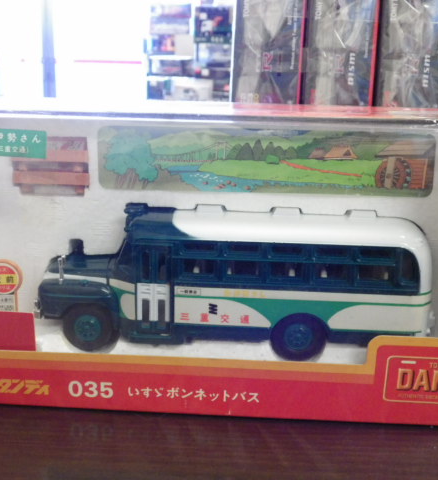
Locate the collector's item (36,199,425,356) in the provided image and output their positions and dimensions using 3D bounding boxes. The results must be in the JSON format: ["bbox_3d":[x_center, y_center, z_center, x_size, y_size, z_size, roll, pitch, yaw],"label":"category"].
[{"bbox_3d":[0.006,0.014,0.320,0.159,0.059,0.048,2,15,4],"label":"collector's item"}]

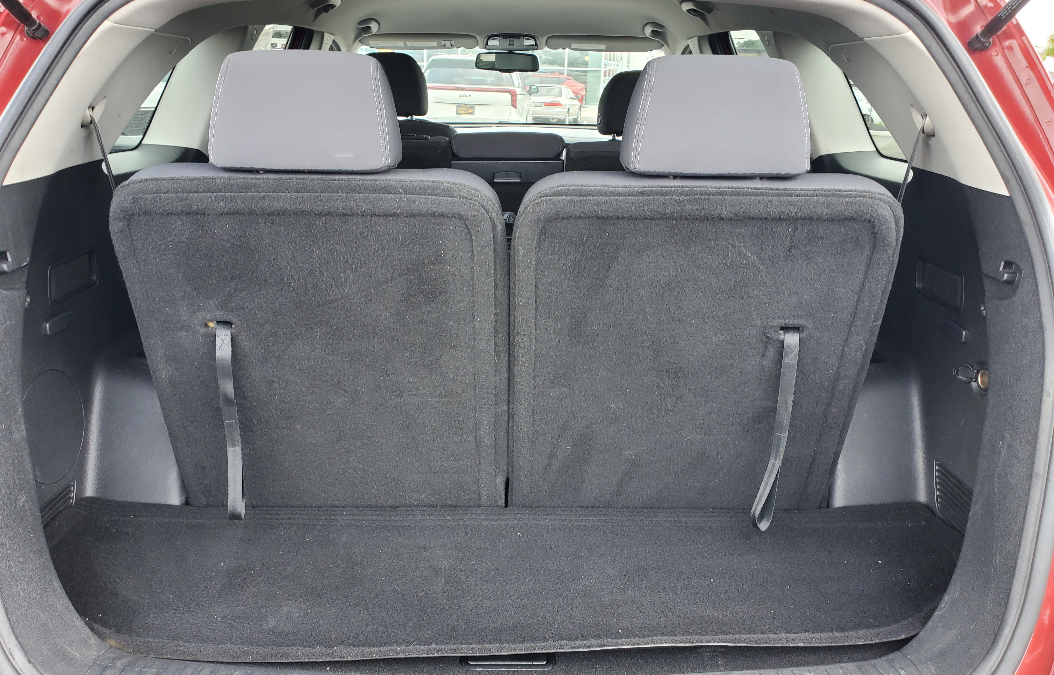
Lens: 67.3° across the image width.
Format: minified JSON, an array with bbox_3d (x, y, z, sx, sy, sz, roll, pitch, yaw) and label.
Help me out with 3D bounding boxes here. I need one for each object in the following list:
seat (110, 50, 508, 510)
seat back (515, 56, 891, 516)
[{"bbox_3d":[-0.292,-0.068,1.204,0.520,0.706,0.210,0,27,-1],"label":"seat"},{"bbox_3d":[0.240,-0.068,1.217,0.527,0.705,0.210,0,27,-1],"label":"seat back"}]

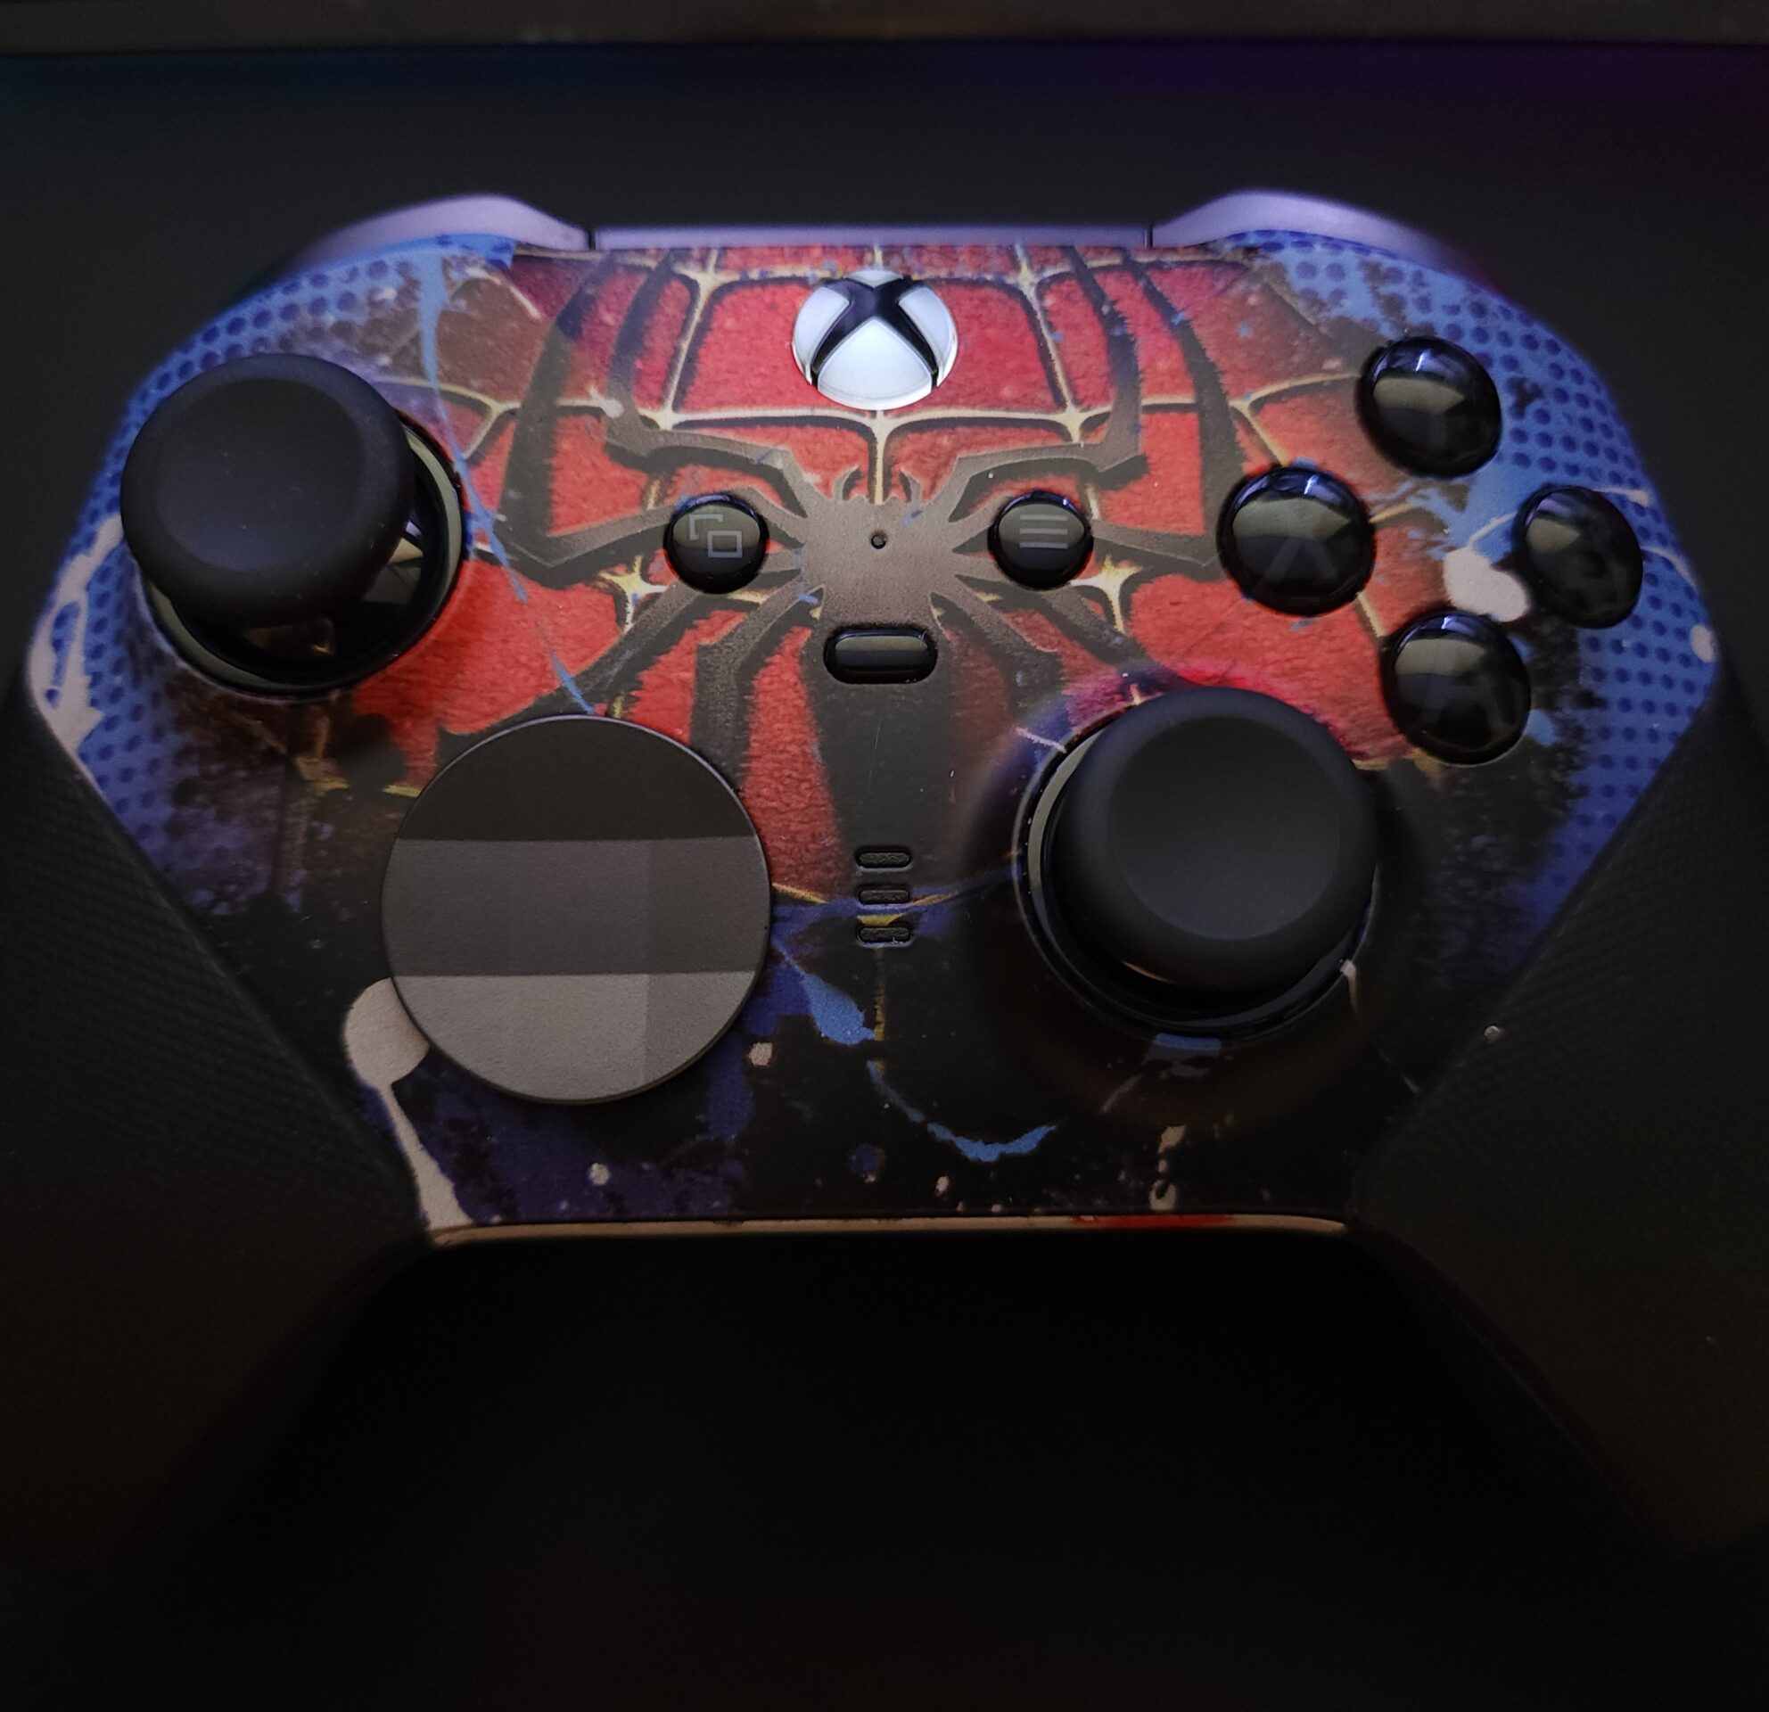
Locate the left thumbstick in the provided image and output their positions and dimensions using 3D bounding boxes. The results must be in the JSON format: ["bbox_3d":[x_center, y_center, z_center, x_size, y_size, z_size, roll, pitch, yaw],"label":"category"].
[{"bbox_3d":[-0.039,-0.022,0.098,0.021,0.011,0.021,0,76,0],"label":"left thumbstick"}]

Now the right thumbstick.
[{"bbox_3d":[0.020,-0.001,0.092,0.021,0.011,0.021,0,76,0],"label":"right thumbstick"}]

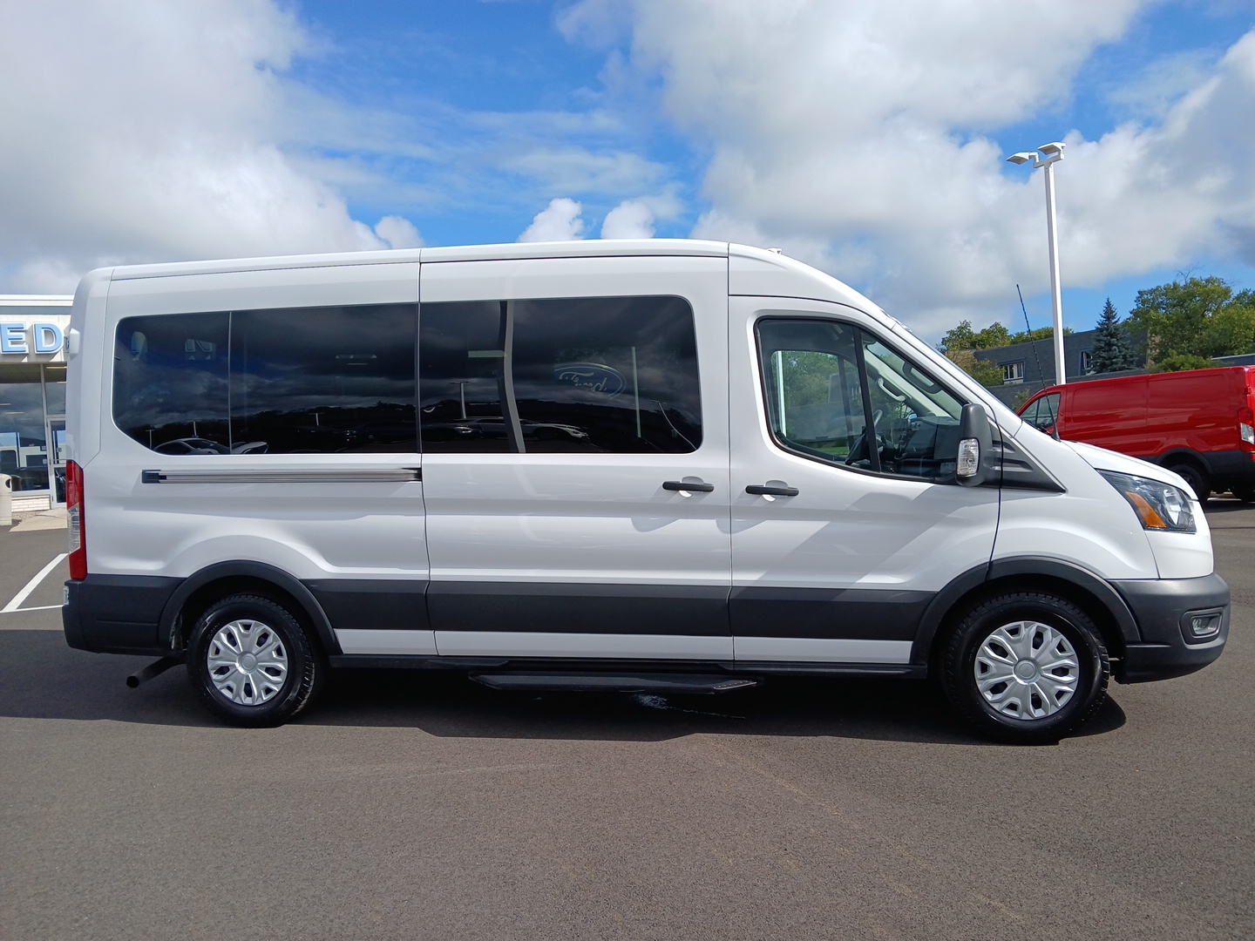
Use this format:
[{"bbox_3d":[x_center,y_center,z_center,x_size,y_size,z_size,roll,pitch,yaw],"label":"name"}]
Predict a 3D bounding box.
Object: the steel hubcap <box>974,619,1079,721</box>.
[{"bbox_3d":[1.769,0.887,4.177,0.440,0.440,0.060,-1,2,9],"label":"steel hubcap"}]

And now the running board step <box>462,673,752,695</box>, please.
[{"bbox_3d":[-0.088,1.007,4.488,1.410,0.055,0.225,0,2,9],"label":"running board step"}]

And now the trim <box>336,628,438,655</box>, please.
[{"bbox_3d":[-1.175,0.835,4.602,0.525,0.132,0.030,0,2,9],"label":"trim"}]

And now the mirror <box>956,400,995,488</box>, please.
[{"bbox_3d":[1.474,-0.110,4.040,0.150,0.355,0.250,0,2,9],"label":"mirror"}]

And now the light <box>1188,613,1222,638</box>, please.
[{"bbox_3d":[2.556,0.686,4.156,0.140,0.110,0.170,0,2,9],"label":"light"}]

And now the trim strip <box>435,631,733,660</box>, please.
[{"bbox_3d":[-0.216,0.833,4.494,1.441,0.126,0.040,-1,2,8],"label":"trim strip"}]

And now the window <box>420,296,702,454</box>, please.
[{"bbox_3d":[-0.331,-0.451,4.487,1.373,0.755,0.100,-1,2,8],"label":"window"}]

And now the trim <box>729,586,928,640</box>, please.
[{"bbox_3d":[0.904,0.645,4.256,0.875,0.236,0.050,0,2,9],"label":"trim"}]

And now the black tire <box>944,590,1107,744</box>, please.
[{"bbox_3d":[1.786,0.874,4.284,0.700,0.690,0.240,-1,2,9],"label":"black tire"}]

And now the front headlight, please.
[{"bbox_3d":[2.321,0.140,4.222,0.480,0.320,0.270,0,2,9],"label":"front headlight"}]

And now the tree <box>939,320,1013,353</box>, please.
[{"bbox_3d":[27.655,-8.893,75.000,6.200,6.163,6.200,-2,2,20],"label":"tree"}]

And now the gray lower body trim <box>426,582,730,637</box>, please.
[{"bbox_3d":[-0.243,0.650,4.455,1.462,0.246,0.045,-1,2,8],"label":"gray lower body trim"}]

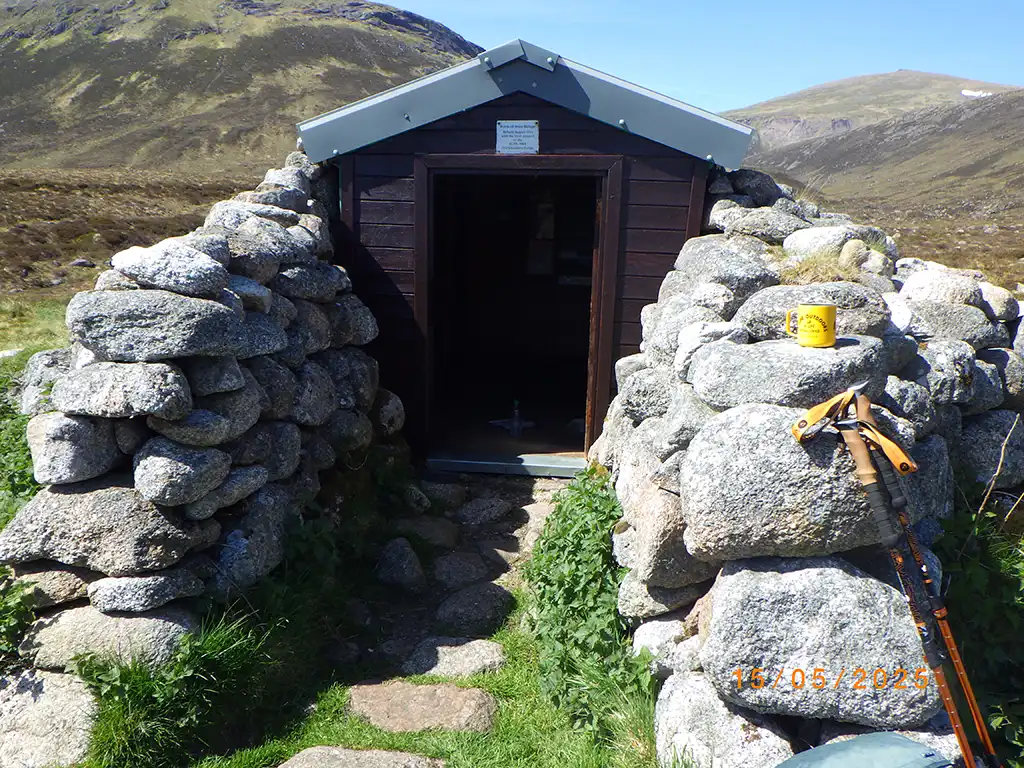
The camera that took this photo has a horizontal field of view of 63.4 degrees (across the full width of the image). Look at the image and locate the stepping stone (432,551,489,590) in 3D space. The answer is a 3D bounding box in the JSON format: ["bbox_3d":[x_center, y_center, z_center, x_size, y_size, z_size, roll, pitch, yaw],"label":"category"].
[{"bbox_3d":[-0.203,0.770,3.350,0.224,0.120,0.247,3,11,6],"label":"stepping stone"}]

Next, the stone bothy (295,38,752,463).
[{"bbox_3d":[0.171,-0.855,5.502,2.226,2.159,2.850,3,11,6],"label":"stone bothy"}]

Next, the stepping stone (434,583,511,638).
[{"bbox_3d":[-0.140,0.844,3.044,0.277,0.140,0.274,3,11,6],"label":"stepping stone"}]

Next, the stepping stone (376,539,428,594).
[{"bbox_3d":[-0.445,0.742,3.319,0.189,0.180,0.247,3,11,6],"label":"stepping stone"}]

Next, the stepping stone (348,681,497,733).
[{"bbox_3d":[-0.272,1.003,2.530,0.448,0.090,0.223,3,11,6],"label":"stepping stone"}]

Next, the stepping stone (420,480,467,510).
[{"bbox_3d":[-0.339,0.569,4.111,0.216,0.120,0.252,3,11,6],"label":"stepping stone"}]

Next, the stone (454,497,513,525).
[{"bbox_3d":[-0.136,0.630,3.987,0.269,0.100,0.298,3,11,6],"label":"stone"}]

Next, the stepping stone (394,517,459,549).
[{"bbox_3d":[-0.382,0.683,3.720,0.273,0.100,0.275,3,11,6],"label":"stepping stone"}]

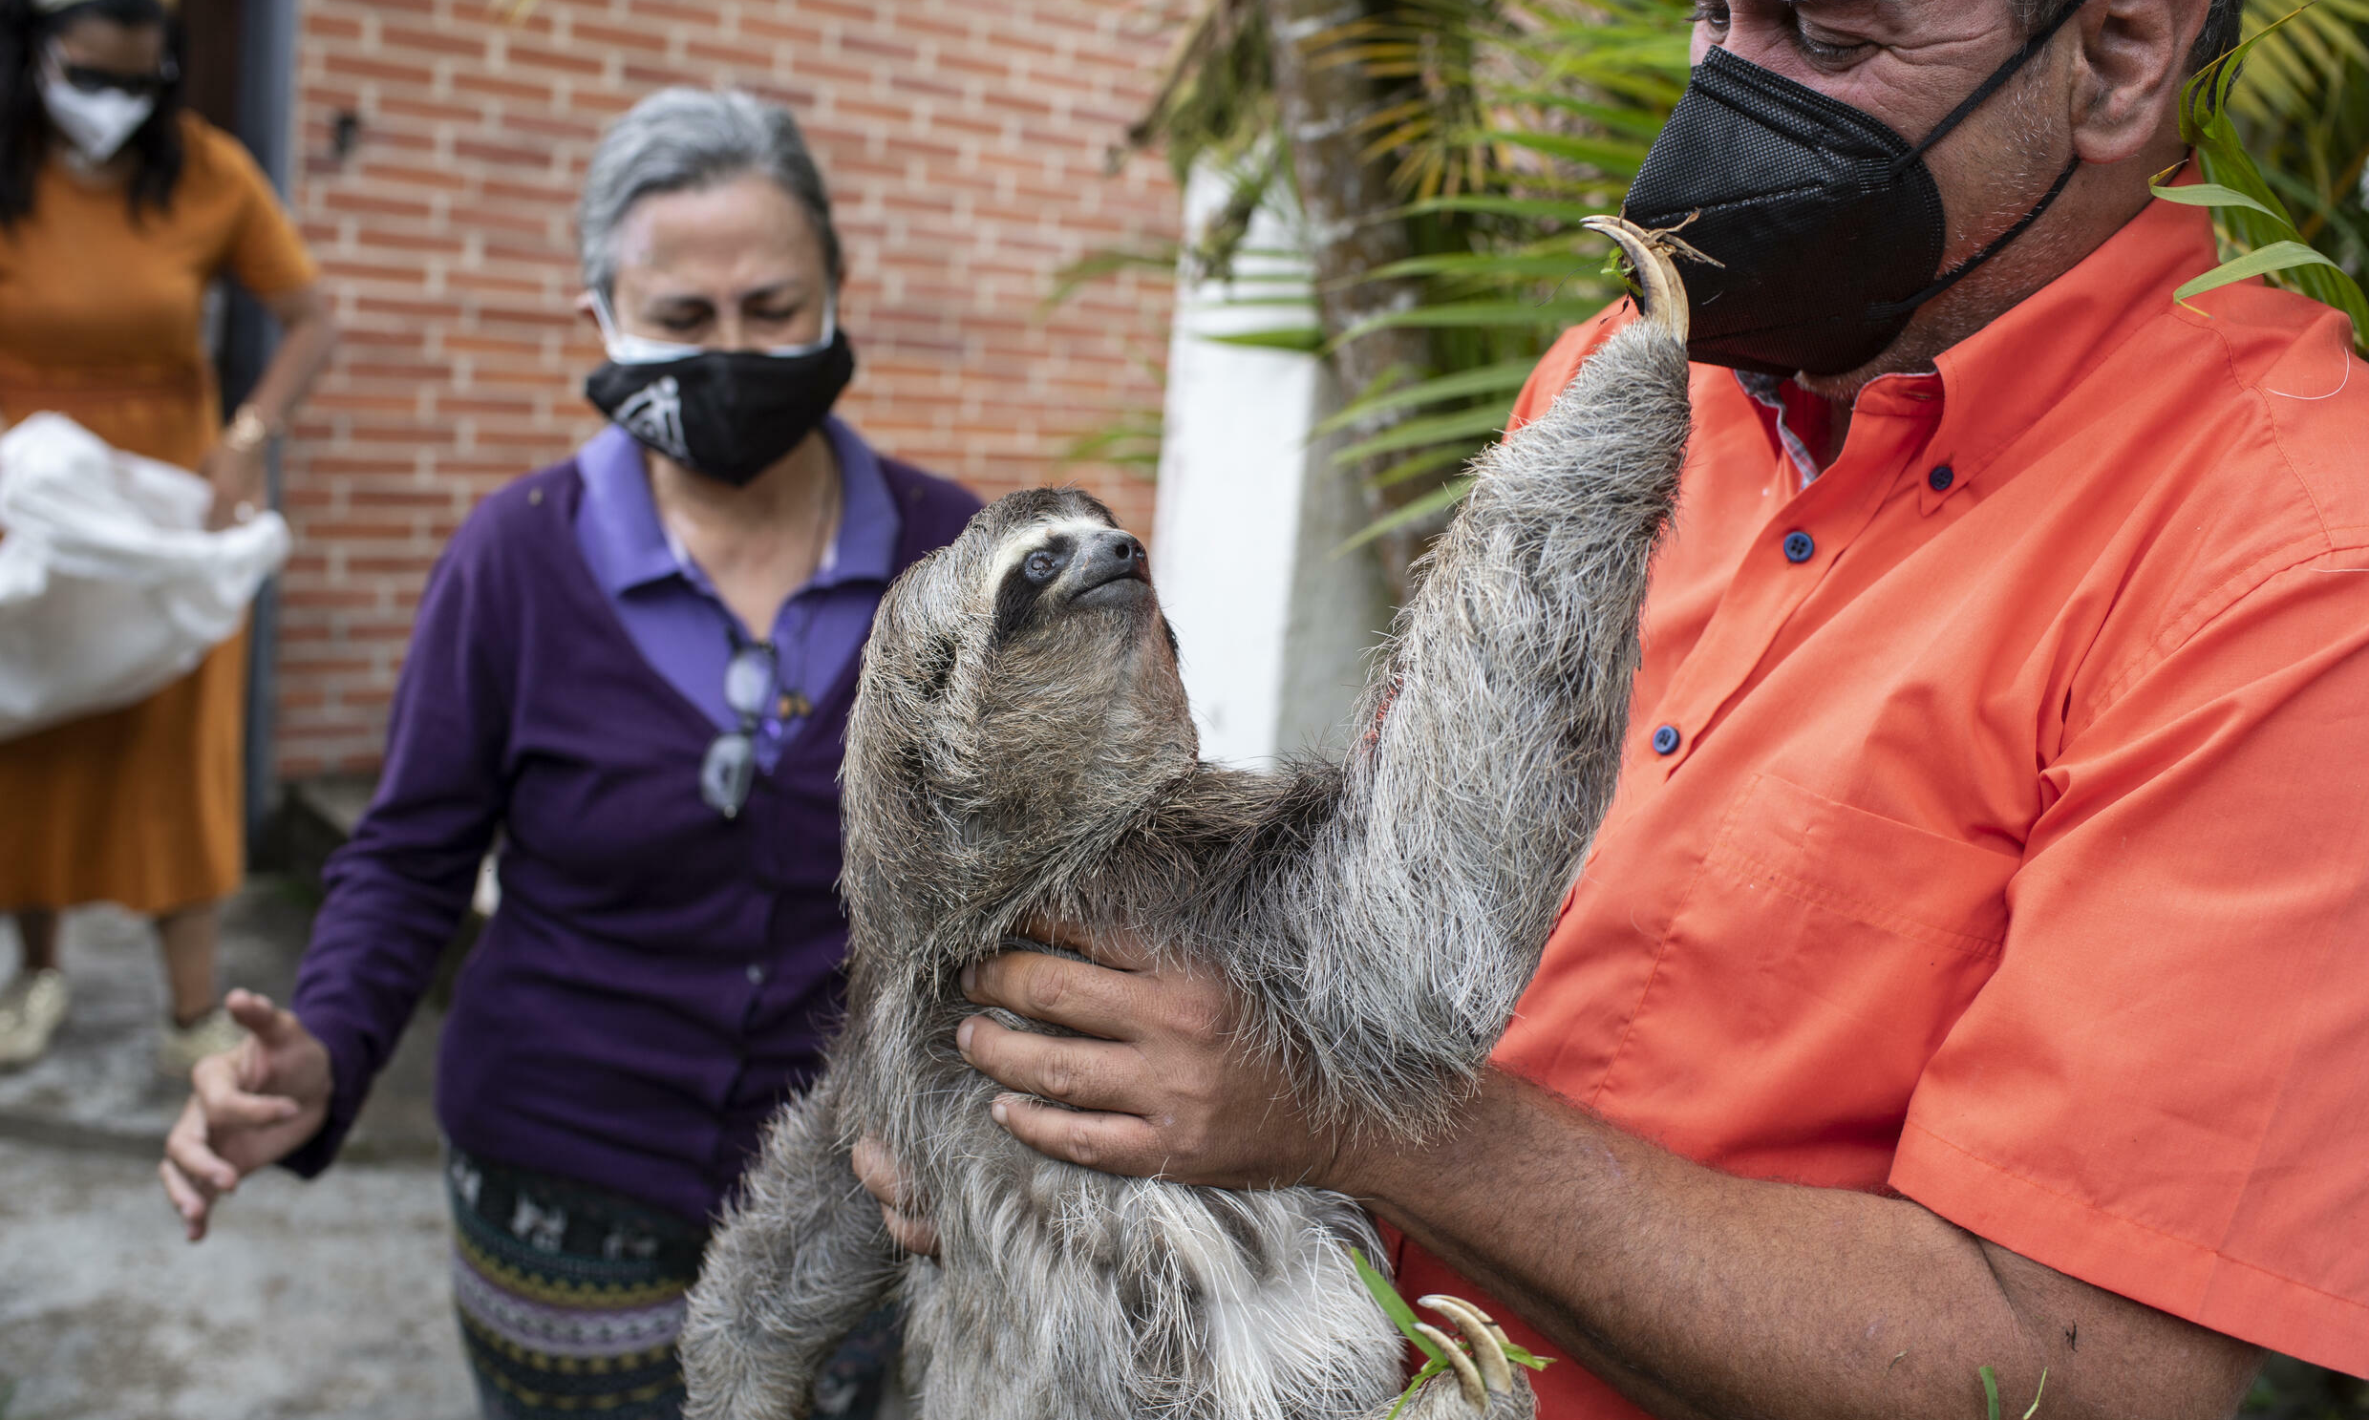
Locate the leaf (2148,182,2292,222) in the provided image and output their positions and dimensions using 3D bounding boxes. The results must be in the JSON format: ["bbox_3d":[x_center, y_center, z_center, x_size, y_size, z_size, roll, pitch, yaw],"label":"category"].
[{"bbox_3d":[0.363,-0.177,0.801,0.067,0.012,0.012,8,-18,-21],"label":"leaf"}]

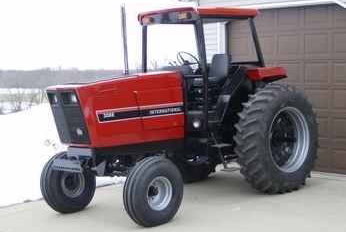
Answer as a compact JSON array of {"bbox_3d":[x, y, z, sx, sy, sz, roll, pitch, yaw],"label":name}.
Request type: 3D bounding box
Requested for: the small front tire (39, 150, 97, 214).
[{"bbox_3d":[-1.547,0.990,10.409,0.275,0.905,0.905,0,5,44],"label":"small front tire"}]

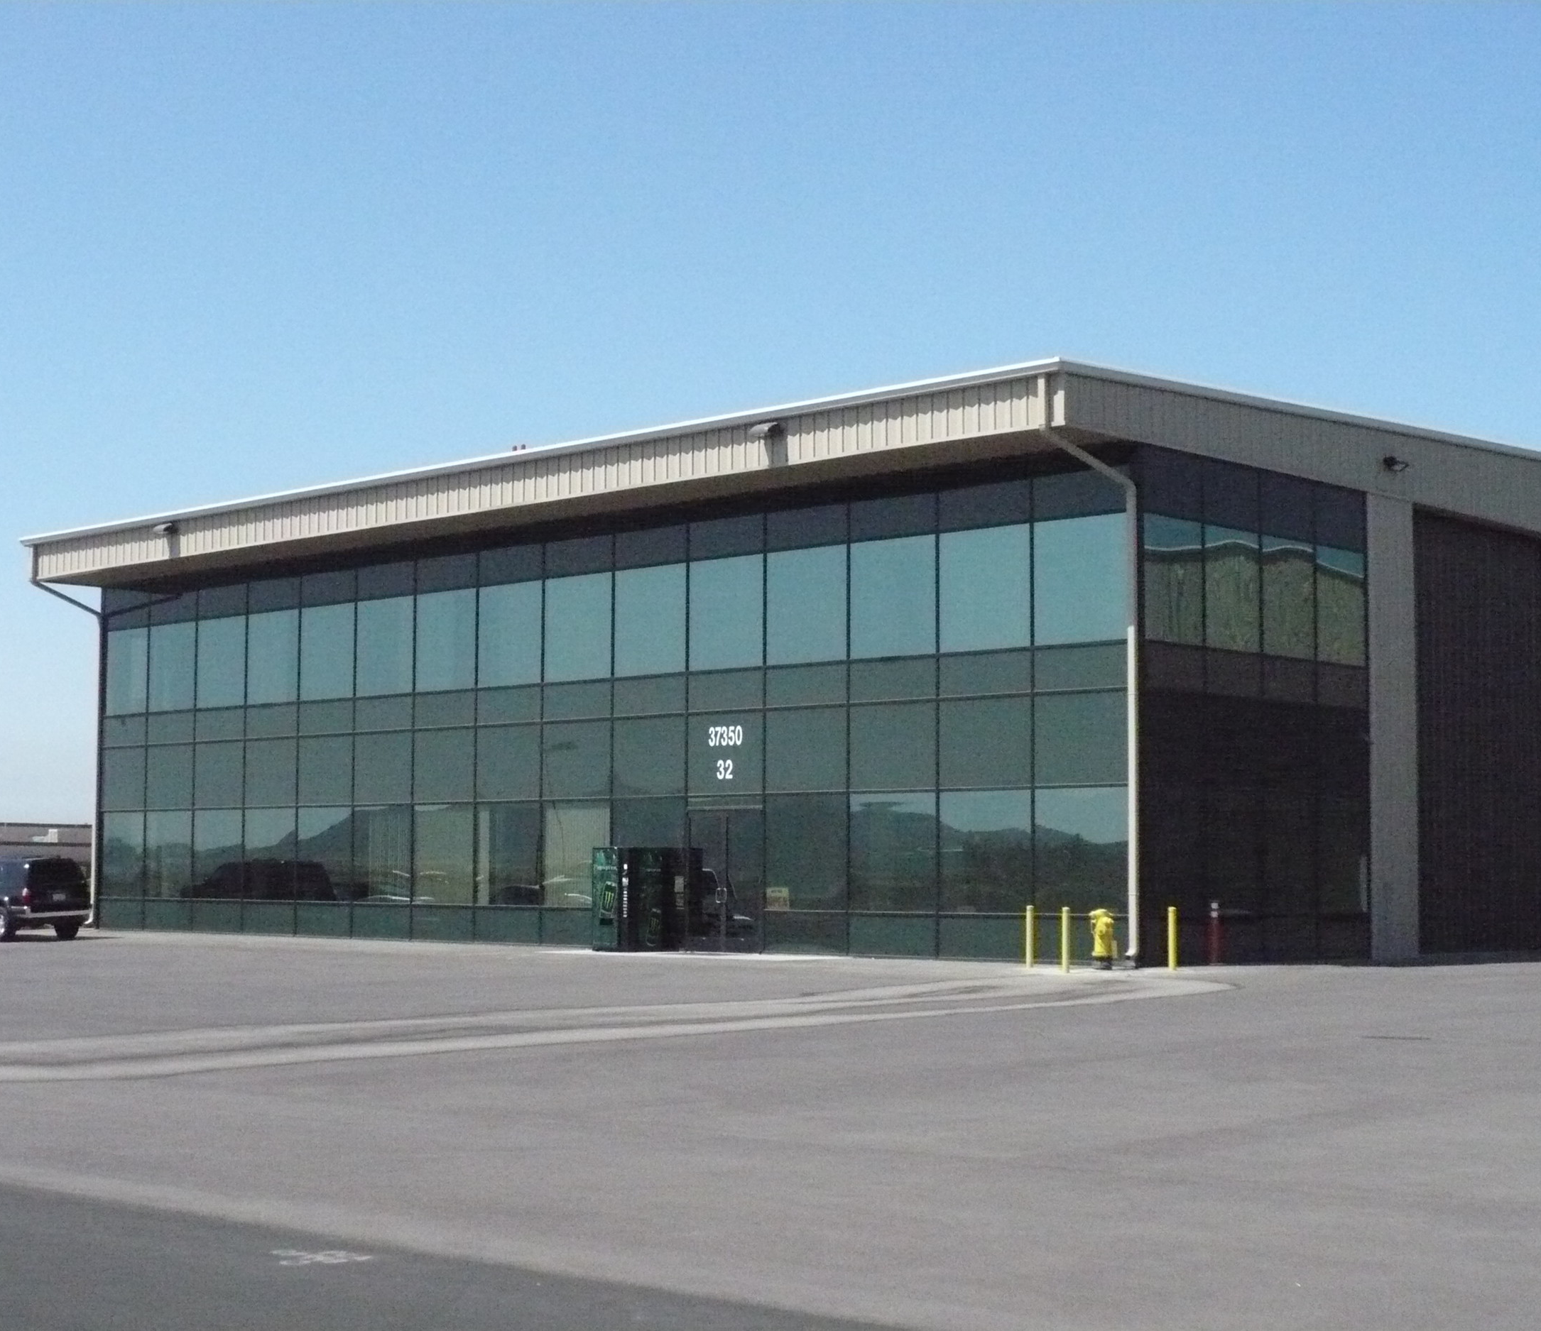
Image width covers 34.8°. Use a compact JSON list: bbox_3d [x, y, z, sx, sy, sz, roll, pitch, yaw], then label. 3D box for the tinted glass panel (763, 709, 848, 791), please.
[{"bbox_3d":[0.599,1.416,41.110,1.824,1.360,0.050,-4,-7,43],"label":"tinted glass panel"}]

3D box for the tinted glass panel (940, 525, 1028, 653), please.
[{"bbox_3d":[3.393,-1.206,39.078,1.850,1.920,0.050,-4,-7,43],"label":"tinted glass panel"}]

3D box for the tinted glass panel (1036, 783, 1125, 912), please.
[{"bbox_3d":[4.722,2.802,37.078,1.786,1.899,0.050,-4,-7,43],"label":"tinted glass panel"}]

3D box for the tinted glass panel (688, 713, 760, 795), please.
[{"bbox_3d":[-0.781,1.520,42.411,1.824,1.360,0.050,-4,-7,43],"label":"tinted glass panel"}]

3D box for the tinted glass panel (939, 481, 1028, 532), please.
[{"bbox_3d":[3.368,-2.537,38.817,1.824,0.669,0.050,-4,-7,43],"label":"tinted glass panel"}]

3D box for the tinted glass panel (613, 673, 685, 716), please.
[{"bbox_3d":[-2.172,0.555,44.188,1.850,0.654,0.050,-4,-7,43],"label":"tinted glass panel"}]

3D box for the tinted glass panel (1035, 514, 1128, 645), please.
[{"bbox_3d":[4.783,-1.311,37.773,1.850,1.920,0.050,-4,-7,43],"label":"tinted glass panel"}]

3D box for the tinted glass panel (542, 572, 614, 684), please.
[{"bbox_3d":[-3.660,-0.685,46.412,1.880,1.950,0.050,-4,-7,43],"label":"tinted glass panel"}]

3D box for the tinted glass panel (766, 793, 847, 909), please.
[{"bbox_3d":[0.580,3.181,42.061,1.880,1.923,0.050,-4,-7,43],"label":"tinted glass panel"}]

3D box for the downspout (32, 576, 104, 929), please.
[{"bbox_3d":[-16.374,2.026,56.993,0.117,8.073,1.911,-4,-7,43],"label":"downspout"}]

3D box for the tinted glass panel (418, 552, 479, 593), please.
[{"bbox_3d":[-6.293,-1.804,47.928,1.824,0.669,0.050,-4,-7,43],"label":"tinted glass panel"}]

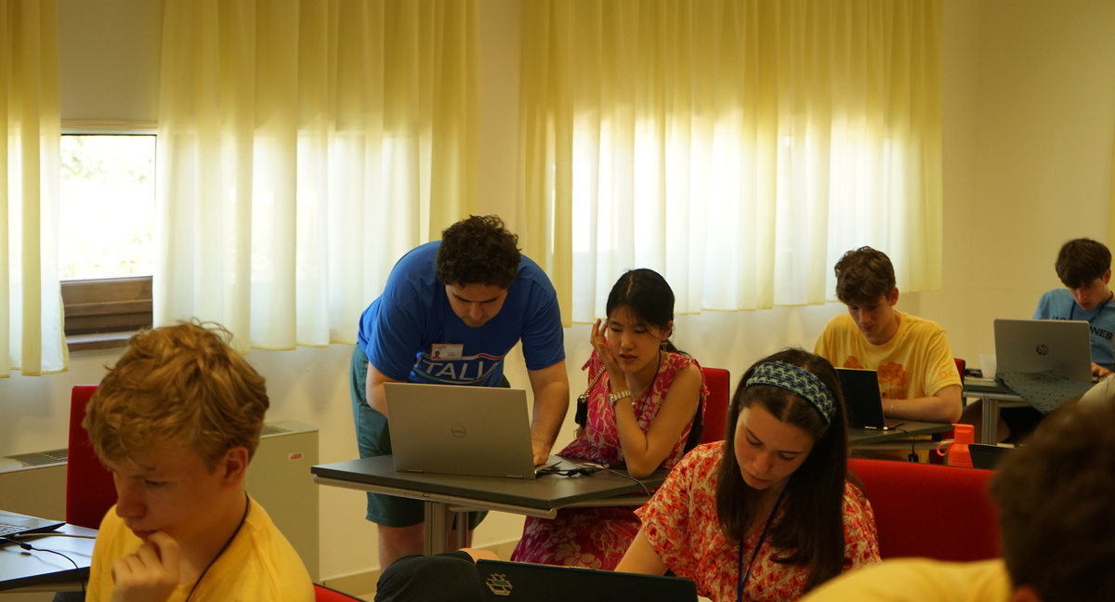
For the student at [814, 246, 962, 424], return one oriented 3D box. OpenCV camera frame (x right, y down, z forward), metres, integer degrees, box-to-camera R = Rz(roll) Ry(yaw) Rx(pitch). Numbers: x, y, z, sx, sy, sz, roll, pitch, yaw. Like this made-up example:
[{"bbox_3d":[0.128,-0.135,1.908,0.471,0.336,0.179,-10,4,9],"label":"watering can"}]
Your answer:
[{"bbox_3d":[0.857,0.459,5.997,0.500,1.220,0.800,4,5,44],"label":"student"}]

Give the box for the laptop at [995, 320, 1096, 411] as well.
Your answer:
[{"bbox_3d":[1.665,0.153,7.026,0.318,0.220,0.298,2,4,24],"label":"laptop"}]

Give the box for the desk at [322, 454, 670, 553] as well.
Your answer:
[{"bbox_3d":[-0.134,0.771,4.991,0.750,0.735,0.527,3,5,40],"label":"desk"}]

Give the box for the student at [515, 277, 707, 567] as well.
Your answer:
[{"bbox_3d":[0.165,0.519,5.197,0.460,1.210,0.740,3,5,40],"label":"student"}]

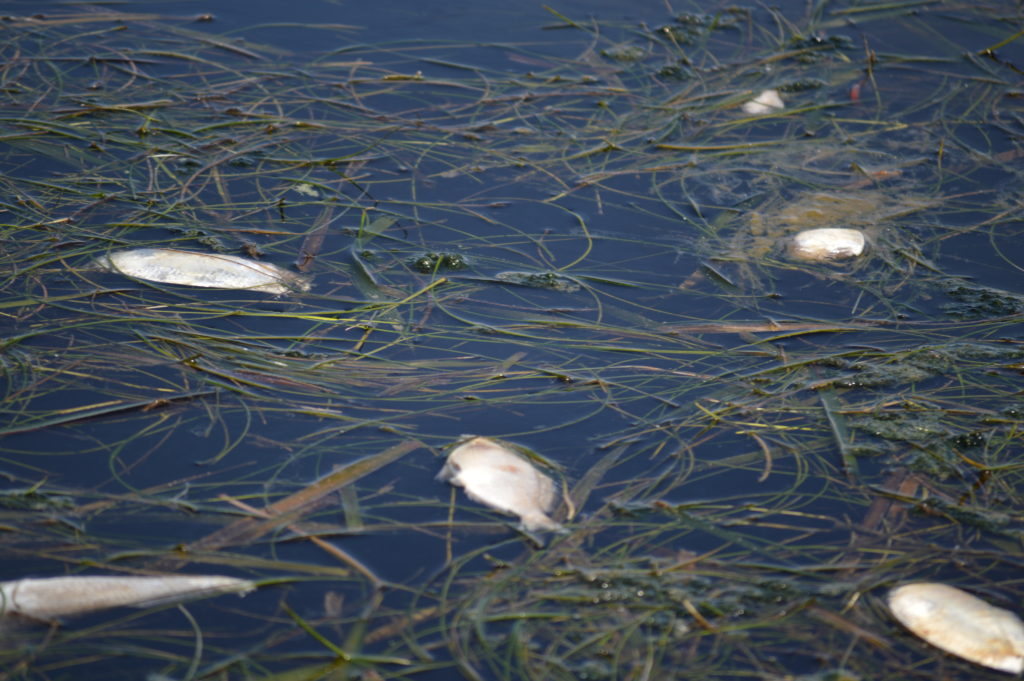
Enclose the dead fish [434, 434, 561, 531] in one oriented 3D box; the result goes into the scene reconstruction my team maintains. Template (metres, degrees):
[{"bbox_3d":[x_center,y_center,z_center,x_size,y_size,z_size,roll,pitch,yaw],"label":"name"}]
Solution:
[{"bbox_3d":[-0.011,0.133,7.696,0.078,0.045,0.190,-7,17,-26],"label":"dead fish"}]

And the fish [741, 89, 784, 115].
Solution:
[{"bbox_3d":[0.269,-0.254,9.139,0.042,0.030,0.070,11,19,35],"label":"fish"}]

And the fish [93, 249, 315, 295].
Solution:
[{"bbox_3d":[-0.305,-0.066,8.438,0.220,0.045,0.060,7,17,25],"label":"fish"}]

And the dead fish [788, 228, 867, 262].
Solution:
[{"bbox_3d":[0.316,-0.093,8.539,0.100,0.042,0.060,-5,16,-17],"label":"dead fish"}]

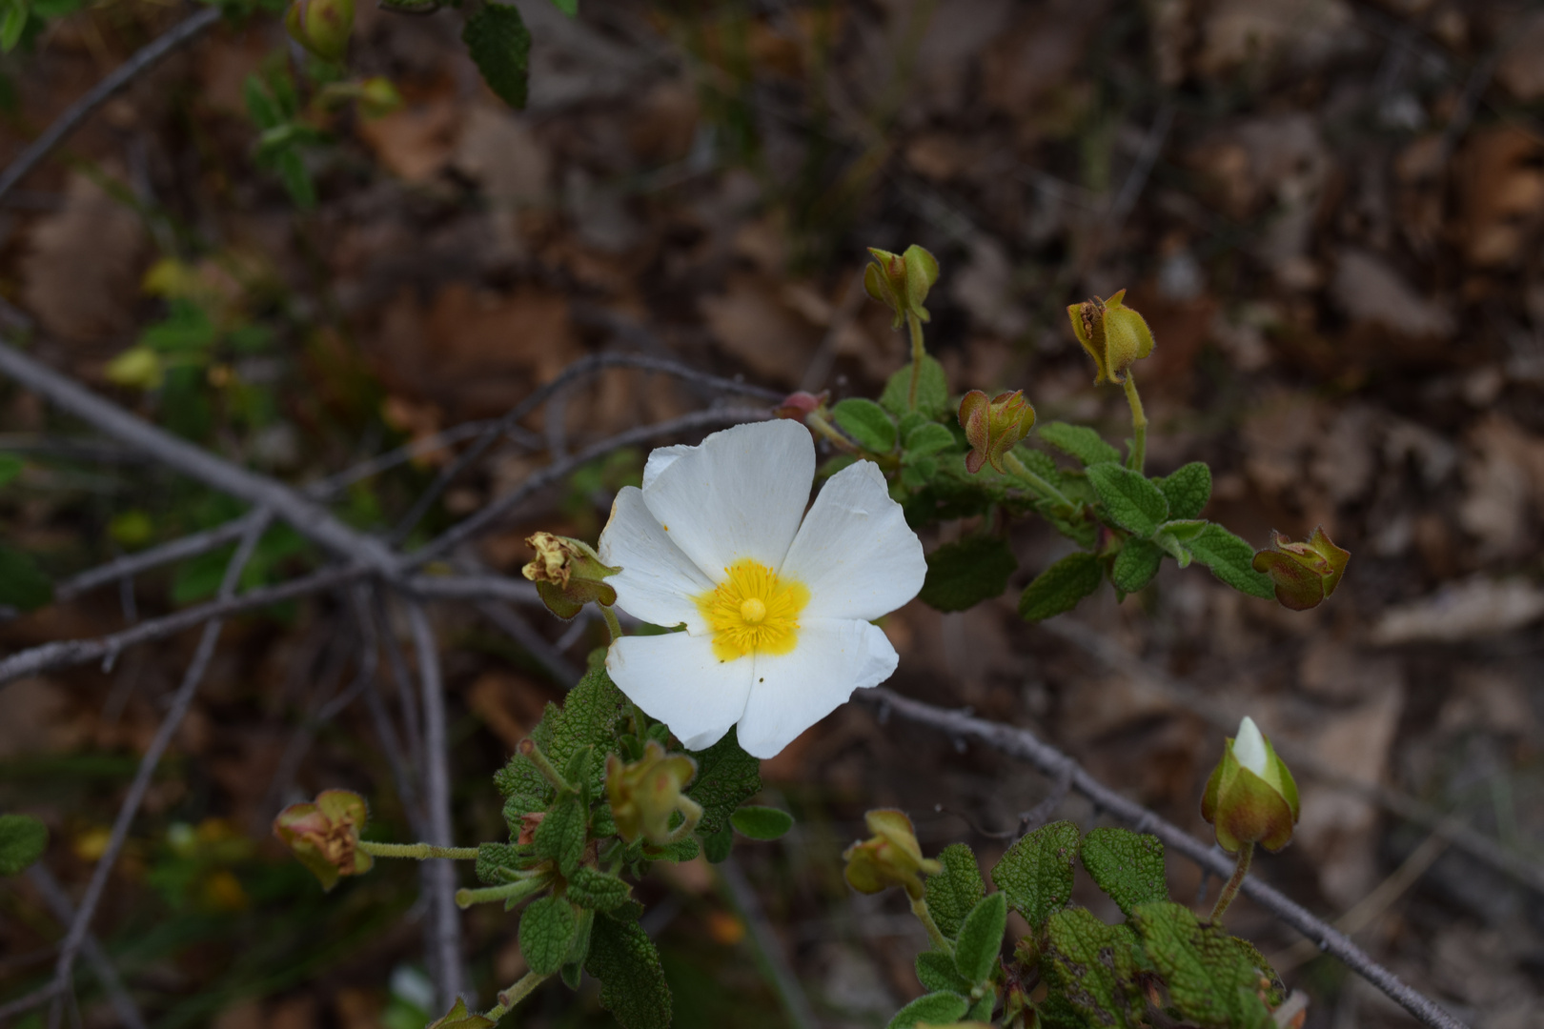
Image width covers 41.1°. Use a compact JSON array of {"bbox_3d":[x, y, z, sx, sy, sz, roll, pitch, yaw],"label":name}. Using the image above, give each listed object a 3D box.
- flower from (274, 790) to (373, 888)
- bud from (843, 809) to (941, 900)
[{"bbox_3d":[-0.063,0.046,0.289,0.013,0.013,0.011,13,44,14],"label":"flower"},{"bbox_3d":[0.016,0.046,0.278,0.013,0.013,0.012,11,56,43],"label":"bud"}]

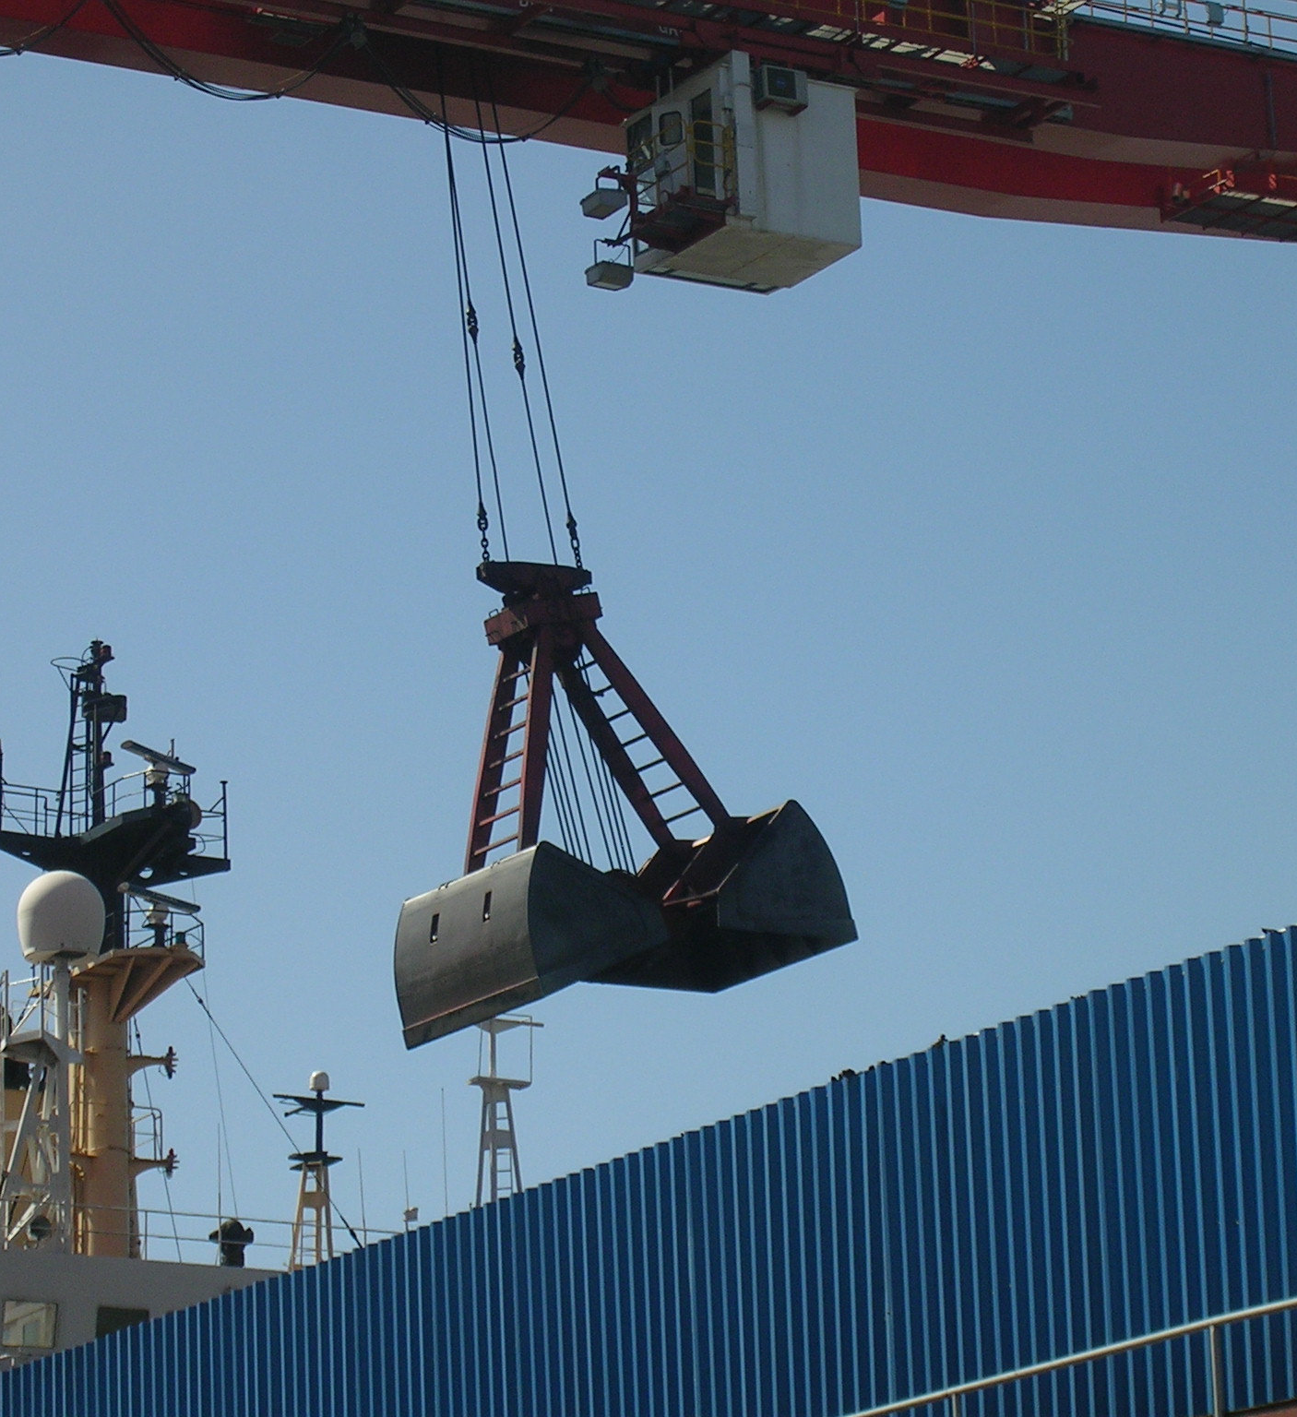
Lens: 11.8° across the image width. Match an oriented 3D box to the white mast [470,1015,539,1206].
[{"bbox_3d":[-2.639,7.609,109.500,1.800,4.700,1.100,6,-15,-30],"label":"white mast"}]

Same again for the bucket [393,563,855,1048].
[{"bbox_3d":[-1.074,1.071,98.438,5.880,7.056,4.410,-9,-8,-32],"label":"bucket"}]

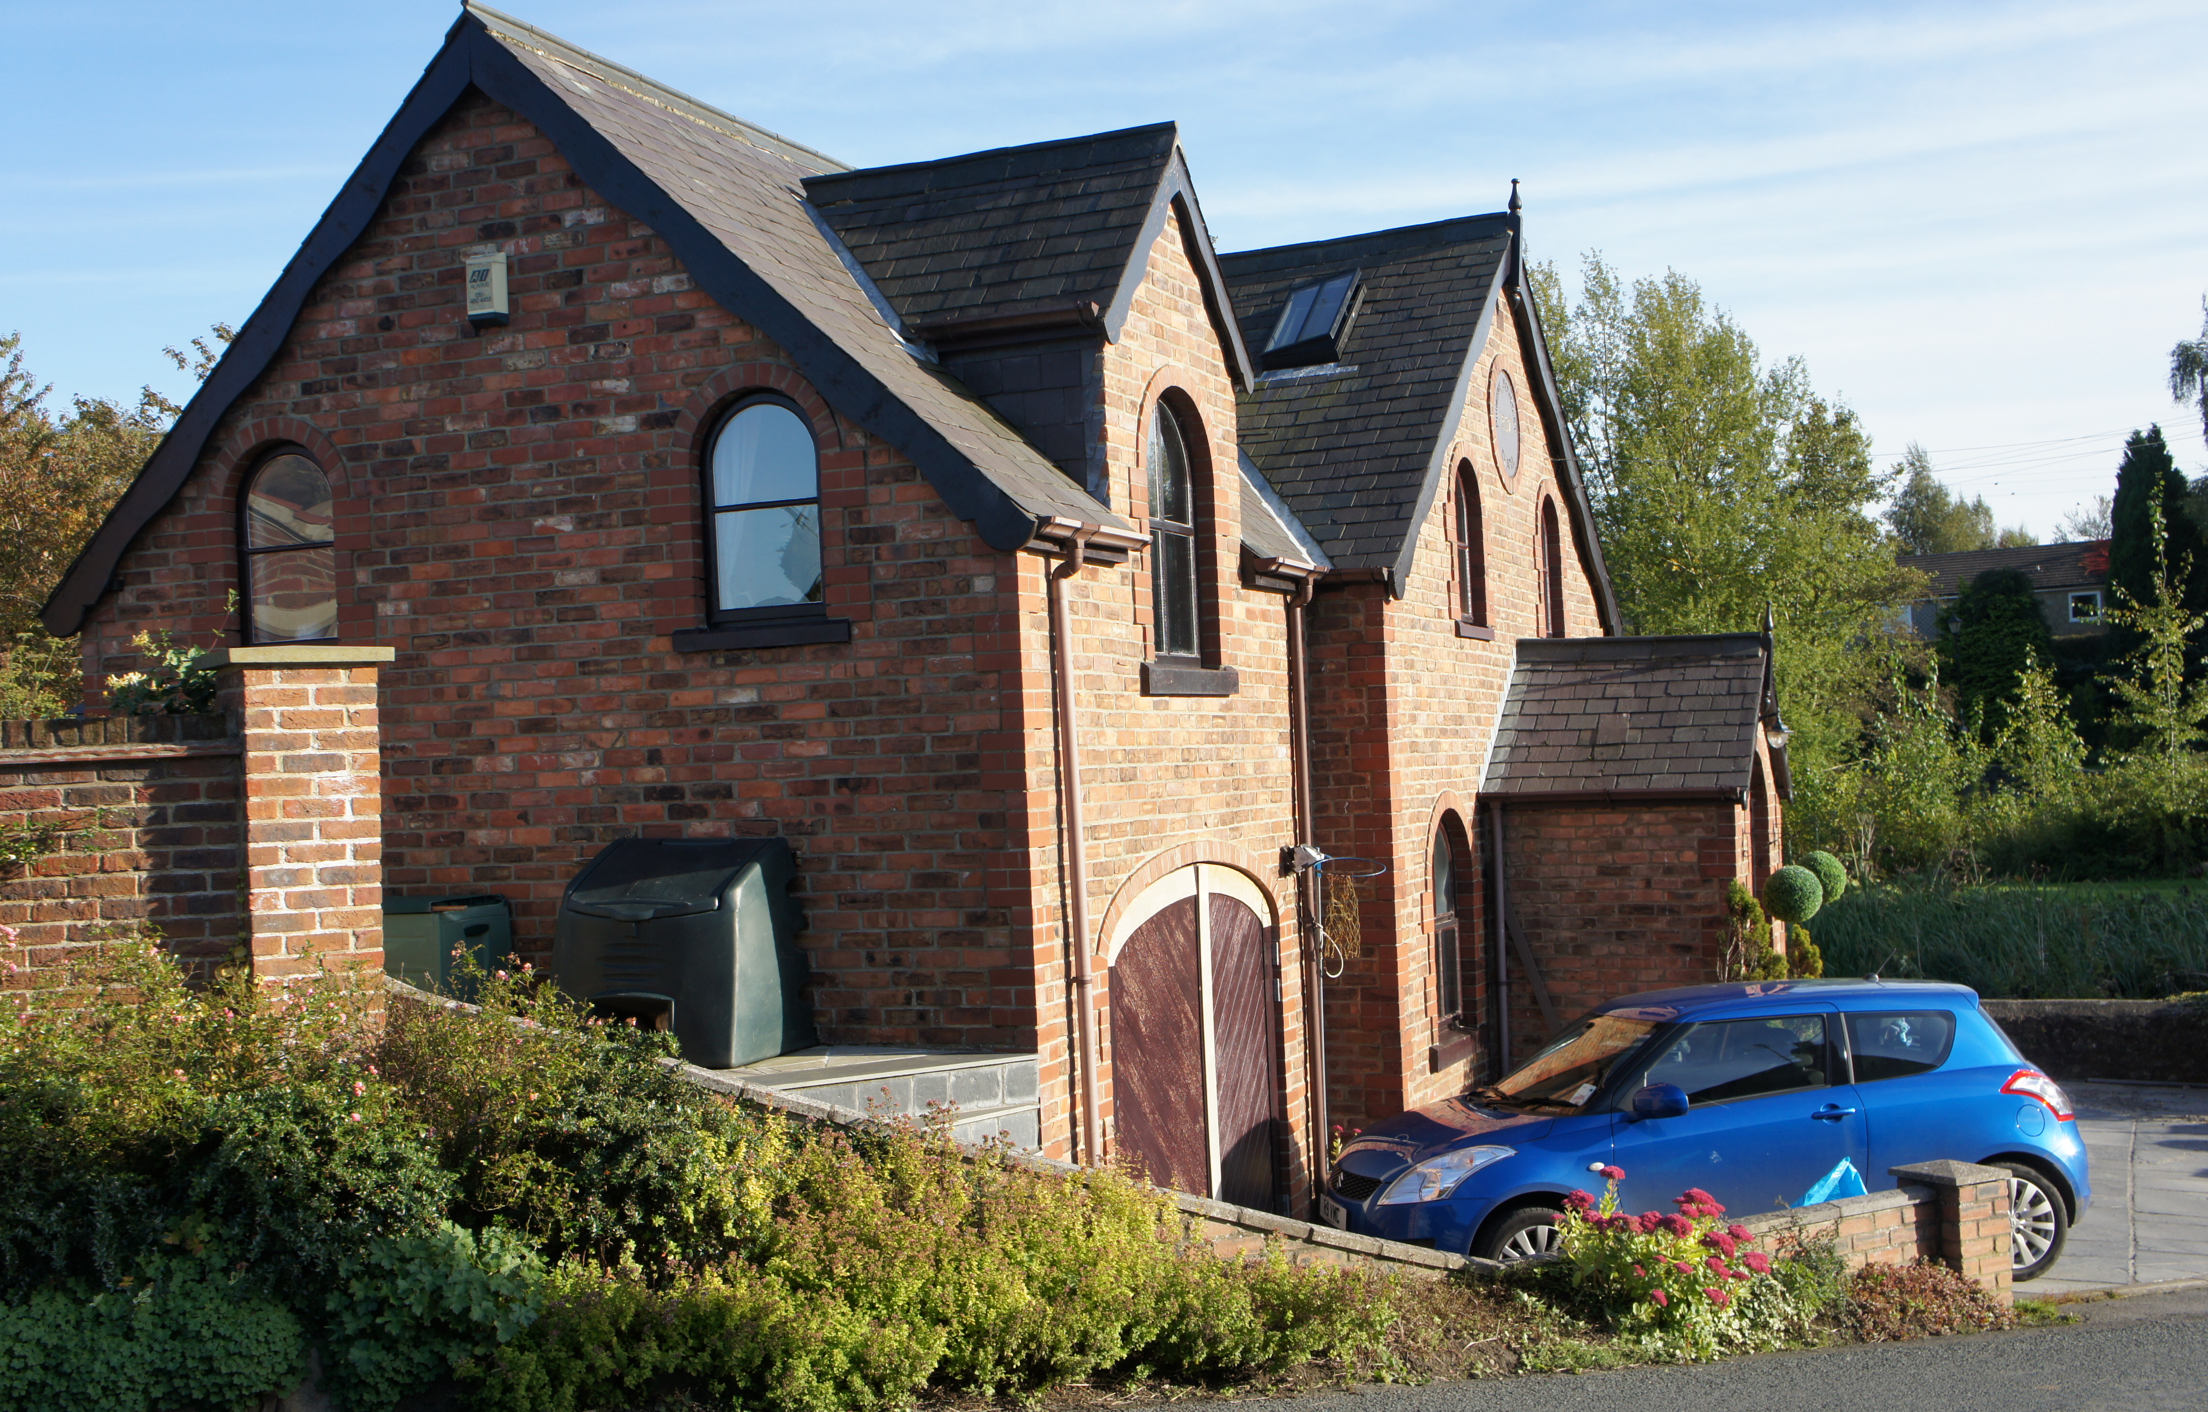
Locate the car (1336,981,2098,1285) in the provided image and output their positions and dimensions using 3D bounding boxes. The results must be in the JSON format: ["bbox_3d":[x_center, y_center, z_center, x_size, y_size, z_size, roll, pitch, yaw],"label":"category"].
[{"bbox_3d":[2.970,2.158,12.120,3.850,1.510,1.700,-3,-2,-11],"label":"car"}]

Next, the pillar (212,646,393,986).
[{"bbox_3d":[-2.759,0.705,8.289,0.515,1.784,0.515,-2,-2,-28],"label":"pillar"}]

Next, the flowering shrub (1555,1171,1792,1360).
[{"bbox_3d":[2.075,2.036,8.700,0.750,0.640,0.580,-2,-2,-28],"label":"flowering shrub"}]

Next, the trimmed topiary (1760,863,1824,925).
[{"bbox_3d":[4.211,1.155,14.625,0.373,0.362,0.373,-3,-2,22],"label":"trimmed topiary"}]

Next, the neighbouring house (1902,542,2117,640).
[{"bbox_3d":[38.119,-4.450,98.063,13.000,4.600,8.000,-4,-2,40],"label":"neighbouring house"}]

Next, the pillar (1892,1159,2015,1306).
[{"bbox_3d":[3.626,2.248,10.176,0.370,0.638,0.370,-1,-2,-31],"label":"pillar"}]

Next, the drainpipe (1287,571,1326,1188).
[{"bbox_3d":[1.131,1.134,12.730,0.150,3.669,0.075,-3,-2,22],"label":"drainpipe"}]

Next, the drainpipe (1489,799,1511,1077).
[{"bbox_3d":[2.510,1.758,14.989,0.075,2.319,0.090,-3,-2,22],"label":"drainpipe"}]

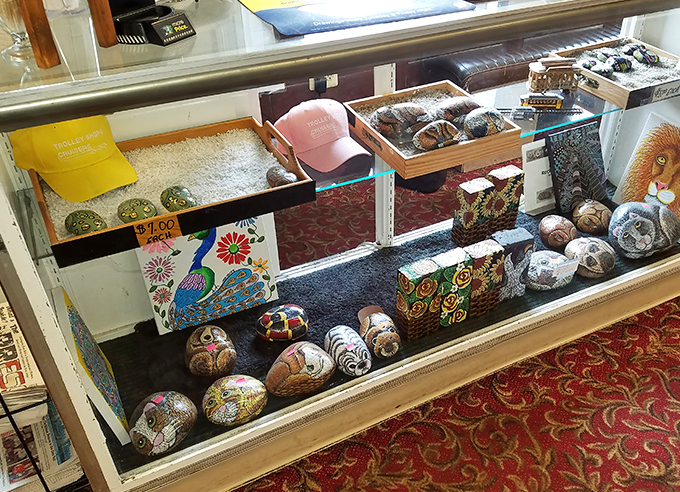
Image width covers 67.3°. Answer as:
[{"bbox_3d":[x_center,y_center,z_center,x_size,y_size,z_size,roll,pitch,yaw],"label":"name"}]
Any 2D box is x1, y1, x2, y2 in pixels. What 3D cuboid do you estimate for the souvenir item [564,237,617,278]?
[{"bbox_3d":[0.762,0.035,1.562,0.150,0.110,0.148,-24,36,-31],"label":"souvenir item"}]

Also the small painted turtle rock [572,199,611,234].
[{"bbox_3d":[0.892,-0.100,1.795,0.128,0.108,0.168,-5,29,-2],"label":"small painted turtle rock"}]

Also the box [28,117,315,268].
[{"bbox_3d":[-0.347,-0.151,1.074,0.500,0.075,0.331,-18,43,-23],"label":"box"}]

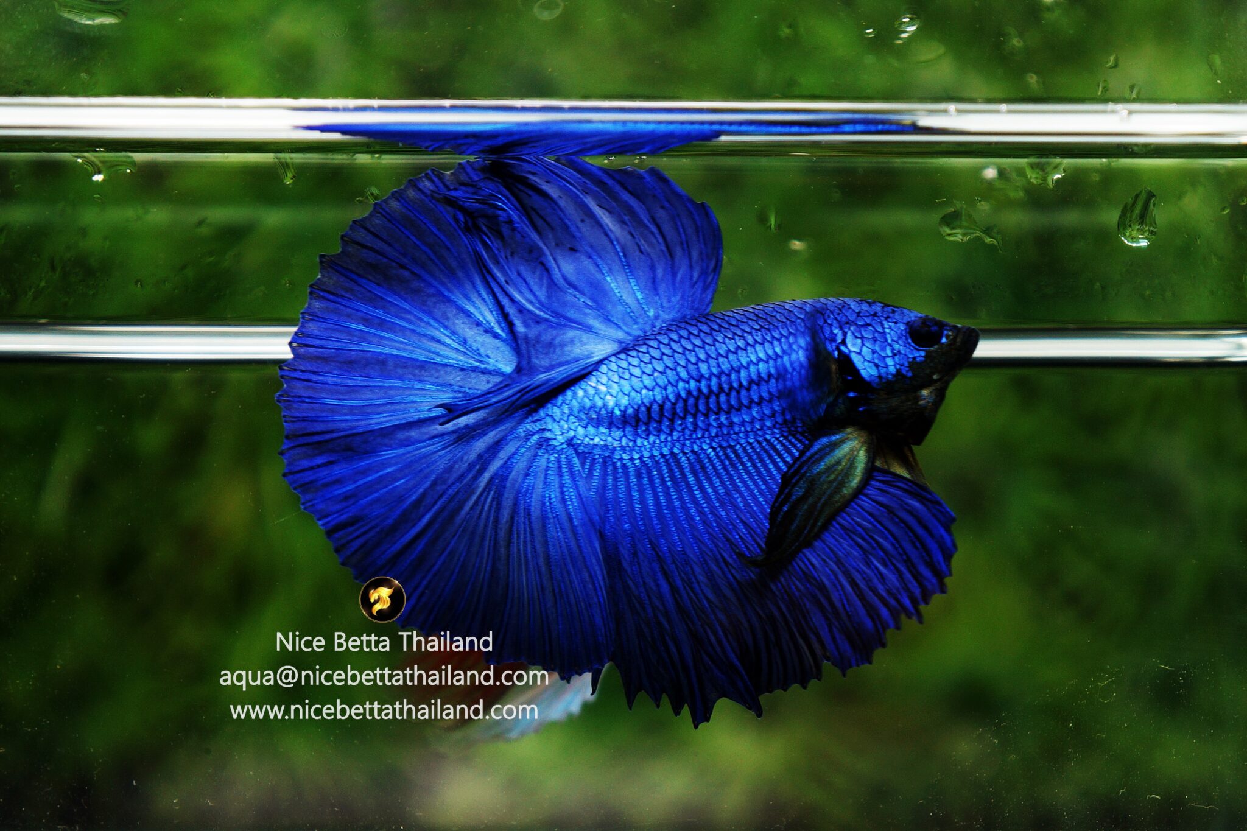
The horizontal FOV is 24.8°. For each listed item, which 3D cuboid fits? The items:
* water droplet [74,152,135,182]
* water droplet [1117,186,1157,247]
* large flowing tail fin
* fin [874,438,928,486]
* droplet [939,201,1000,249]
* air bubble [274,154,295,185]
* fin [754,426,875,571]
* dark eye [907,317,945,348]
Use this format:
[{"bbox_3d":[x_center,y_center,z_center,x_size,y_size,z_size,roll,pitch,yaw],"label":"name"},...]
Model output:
[{"bbox_3d":[-0.052,-0.025,0.285,0.006,0.003,0.002,0,0,0],"label":"water droplet"},{"bbox_3d":[0.052,-0.020,0.285,0.004,0.006,0.002,0,0,0],"label":"water droplet"},{"bbox_3d":[-0.012,0.000,0.285,0.045,0.052,0.012,0,0,0],"label":"large flowing tail fin"},{"bbox_3d":[0.027,0.005,0.271,0.005,0.007,0.003,-23,0,0],"label":"fin"},{"bbox_3d":[0.035,-0.019,0.285,0.006,0.005,0.002,0,0,0],"label":"droplet"},{"bbox_3d":[-0.034,-0.025,0.285,0.002,0.003,0.002,0,0,0],"label":"air bubble"},{"bbox_3d":[0.018,0.008,0.266,0.007,0.017,0.003,44,0,0],"label":"fin"},{"bbox_3d":[0.028,-0.008,0.267,0.003,0.003,0.003,0,0,-9],"label":"dark eye"}]

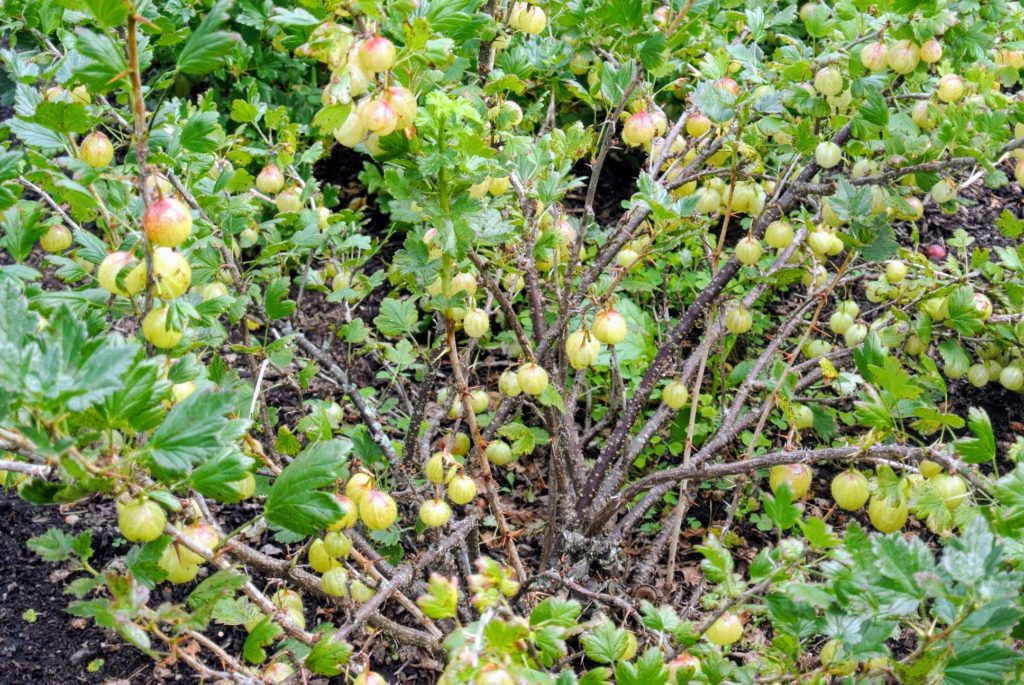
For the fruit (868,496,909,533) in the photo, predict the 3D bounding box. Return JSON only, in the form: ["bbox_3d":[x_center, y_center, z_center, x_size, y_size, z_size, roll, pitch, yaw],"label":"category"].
[{"bbox_3d":[0.189,0.085,1.160,0.020,0.021,0.020,0,24,0],"label":"fruit"}]

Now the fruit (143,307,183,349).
[{"bbox_3d":[-0.173,-0.007,1.140,0.019,0.021,0.019,0,24,0],"label":"fruit"}]

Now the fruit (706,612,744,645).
[{"bbox_3d":[0.112,0.151,1.220,0.020,0.020,0.020,0,24,0],"label":"fruit"}]

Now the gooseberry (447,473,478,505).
[{"bbox_3d":[-0.030,0.089,1.400,0.017,0.018,0.017,0,24,0],"label":"gooseberry"}]

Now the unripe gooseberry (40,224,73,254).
[{"bbox_3d":[-0.292,-0.067,1.480,0.021,0.018,0.021,0,25,0],"label":"unripe gooseberry"}]

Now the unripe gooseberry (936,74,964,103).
[{"bbox_3d":[0.310,-0.179,1.630,0.018,0.020,0.018,0,25,0],"label":"unripe gooseberry"}]

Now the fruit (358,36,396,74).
[{"bbox_3d":[-0.078,-0.166,1.330,0.021,0.021,0.021,0,25,0],"label":"fruit"}]

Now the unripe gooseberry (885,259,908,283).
[{"bbox_3d":[0.290,-0.054,1.740,0.016,0.017,0.016,0,25,0],"label":"unripe gooseberry"}]

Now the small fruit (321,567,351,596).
[{"bbox_3d":[-0.112,0.151,1.460,0.018,0.019,0.018,0,28,0],"label":"small fruit"}]

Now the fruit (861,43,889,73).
[{"bbox_3d":[0.254,-0.200,1.620,0.020,0.021,0.020,0,28,0],"label":"fruit"}]

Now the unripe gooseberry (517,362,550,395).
[{"bbox_3d":[0.013,0.023,1.470,0.020,0.020,0.020,0,25,0],"label":"unripe gooseberry"}]

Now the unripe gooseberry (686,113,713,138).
[{"bbox_3d":[0.137,-0.158,1.680,0.019,0.019,0.019,0,28,0],"label":"unripe gooseberry"}]

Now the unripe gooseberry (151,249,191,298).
[{"bbox_3d":[-0.166,-0.034,1.120,0.020,0.023,0.020,0,24,0],"label":"unripe gooseberry"}]

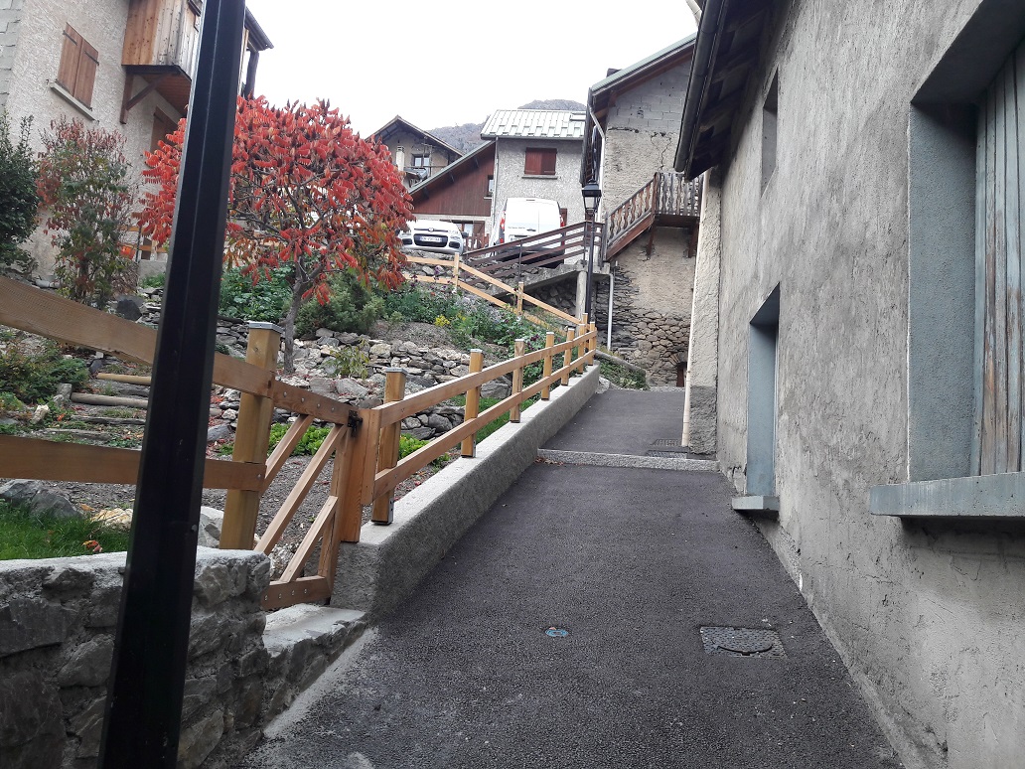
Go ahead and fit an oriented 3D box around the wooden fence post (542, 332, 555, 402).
[{"bbox_3d":[0.487,-0.238,11.200,0.092,0.910,0.092,3,-8,11],"label":"wooden fence post"}]

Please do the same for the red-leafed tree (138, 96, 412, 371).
[{"bbox_3d":[-2.697,-1.717,9.400,3.108,3.142,2.900,4,-8,0],"label":"red-leafed tree"}]

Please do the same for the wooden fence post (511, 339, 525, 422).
[{"bbox_3d":[0.073,-0.030,9.153,0.092,0.910,0.092,3,-8,11],"label":"wooden fence post"}]

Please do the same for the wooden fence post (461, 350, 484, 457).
[{"bbox_3d":[-0.334,0.168,7.132,0.092,0.910,0.092,3,-8,11],"label":"wooden fence post"}]

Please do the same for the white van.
[{"bbox_3d":[0.280,-3.985,24.950,1.810,1.820,4.300,5,-8,-5],"label":"white van"}]

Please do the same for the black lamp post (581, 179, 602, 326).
[{"bbox_3d":[1.643,-2.668,18.297,0.460,3.800,0.460,5,-8,-6],"label":"black lamp post"}]

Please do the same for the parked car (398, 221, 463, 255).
[{"bbox_3d":[-2.080,-3.568,22.139,1.650,1.550,3.650,5,-8,-3],"label":"parked car"}]

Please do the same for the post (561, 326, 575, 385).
[{"bbox_3d":[0.870,-0.428,13.248,0.092,0.910,0.092,3,-8,11],"label":"post"}]

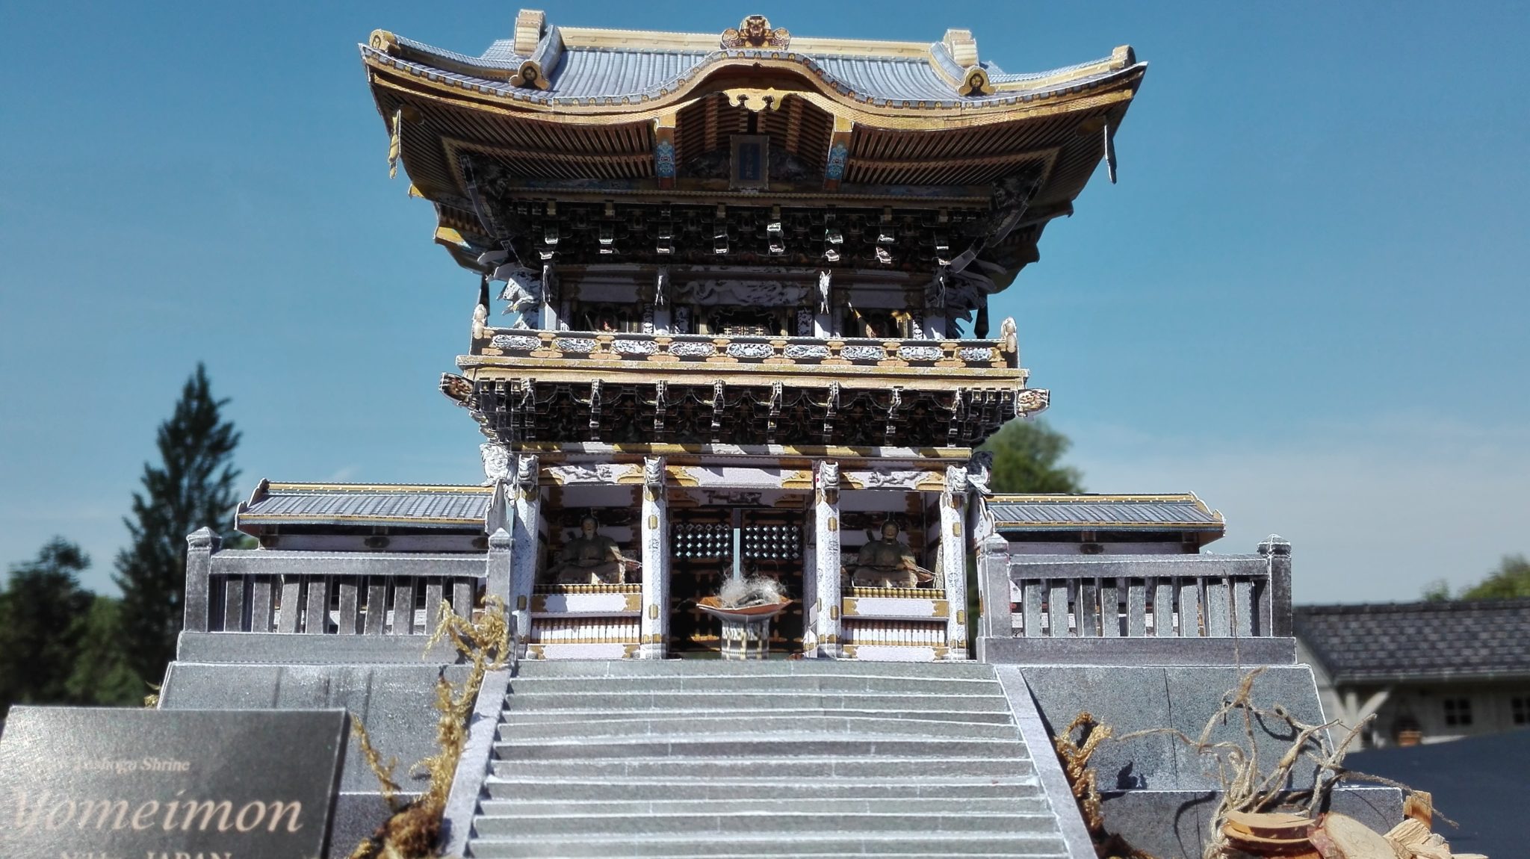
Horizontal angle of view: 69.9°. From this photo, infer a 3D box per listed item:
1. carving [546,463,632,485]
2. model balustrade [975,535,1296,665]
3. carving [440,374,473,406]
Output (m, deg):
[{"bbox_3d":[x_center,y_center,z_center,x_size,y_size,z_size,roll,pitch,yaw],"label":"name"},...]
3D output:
[{"bbox_3d":[-0.057,0.014,0.357,0.027,0.007,0.002,1,-12,-5],"label":"carving"},{"bbox_3d":[0.119,0.055,0.355,0.100,0.040,0.011,1,-11,-4],"label":"model balustrade"},{"bbox_3d":[-0.096,-0.012,0.339,0.003,0.009,0.011,-10,-15,38],"label":"carving"}]

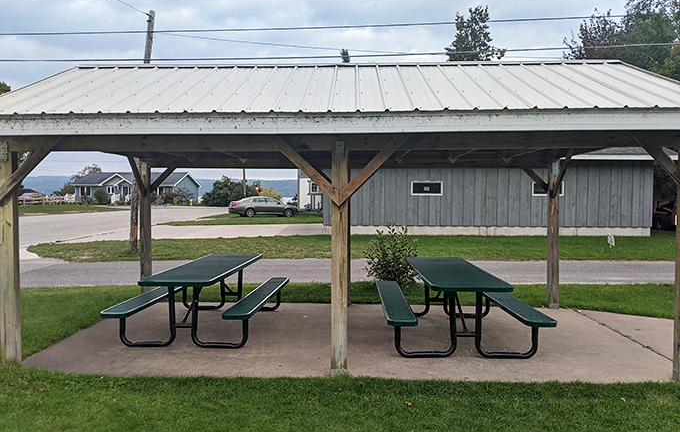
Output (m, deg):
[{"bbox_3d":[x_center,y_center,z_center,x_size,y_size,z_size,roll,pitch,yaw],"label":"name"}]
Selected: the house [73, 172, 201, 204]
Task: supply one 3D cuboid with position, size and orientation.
[{"bbox_3d":[-35.047,-4.819,91.611,19.500,5.300,8.200,0,2,13],"label":"house"}]

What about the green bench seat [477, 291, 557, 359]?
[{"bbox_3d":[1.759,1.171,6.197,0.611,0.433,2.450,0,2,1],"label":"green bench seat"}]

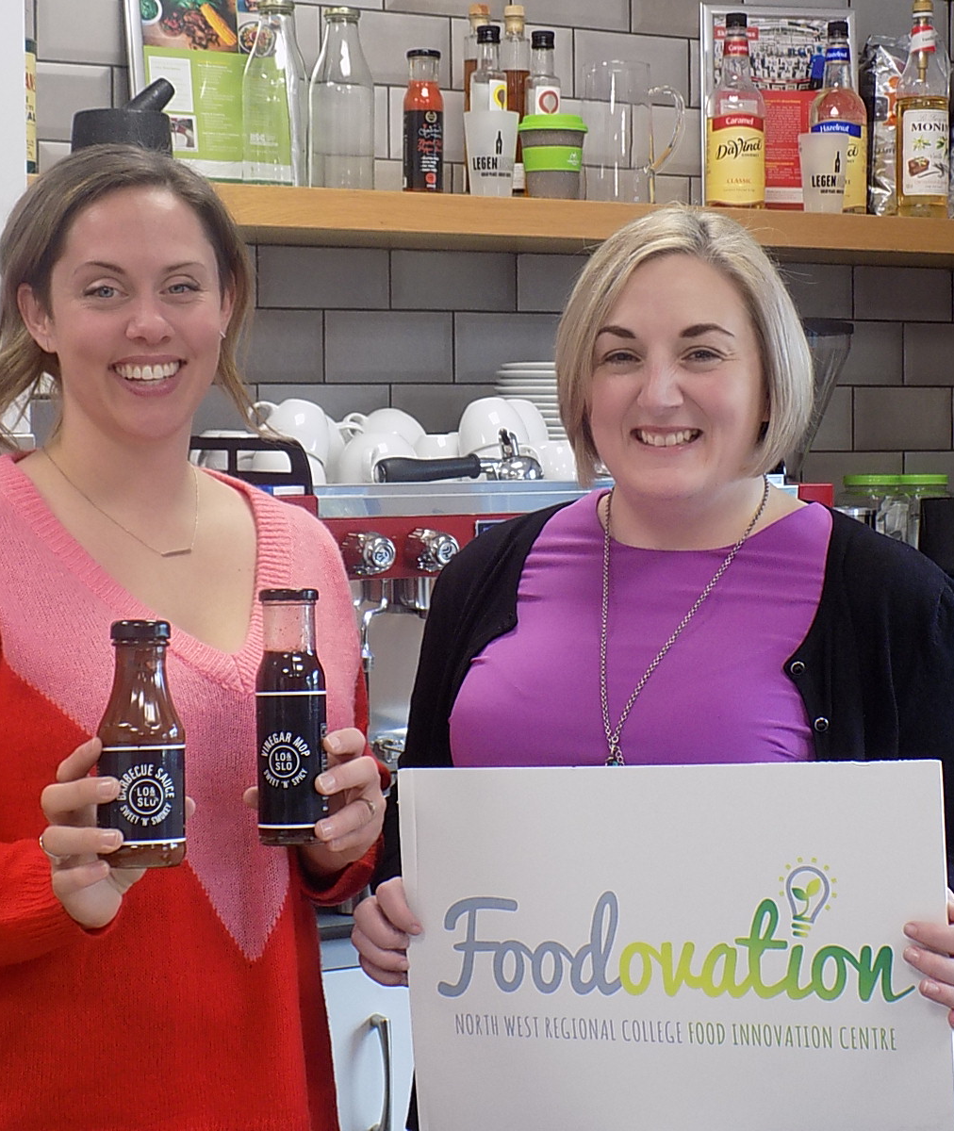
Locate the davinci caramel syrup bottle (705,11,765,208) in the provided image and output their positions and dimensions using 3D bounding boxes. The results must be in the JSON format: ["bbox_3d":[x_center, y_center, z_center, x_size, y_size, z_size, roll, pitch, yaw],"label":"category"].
[{"bbox_3d":[0.368,-0.639,3.213,0.084,0.284,0.084,0,3,7],"label":"davinci caramel syrup bottle"}]

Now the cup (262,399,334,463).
[{"bbox_3d":[-0.222,-0.161,2.720,0.103,0.063,0.081,16,-16,0],"label":"cup"}]

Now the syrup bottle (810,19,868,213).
[{"bbox_3d":[0.527,-0.648,3.306,0.086,0.290,0.086,0,3,9],"label":"syrup bottle"}]

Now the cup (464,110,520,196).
[{"bbox_3d":[0.021,-0.542,3.025,0.074,0.116,0.074,0,3,0],"label":"cup"}]

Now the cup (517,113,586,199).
[{"bbox_3d":[0.104,-0.546,3.071,0.094,0.118,0.094,0,3,0],"label":"cup"}]

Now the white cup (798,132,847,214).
[{"bbox_3d":[0.489,-0.554,3.204,0.069,0.114,0.069,0,3,9],"label":"white cup"}]

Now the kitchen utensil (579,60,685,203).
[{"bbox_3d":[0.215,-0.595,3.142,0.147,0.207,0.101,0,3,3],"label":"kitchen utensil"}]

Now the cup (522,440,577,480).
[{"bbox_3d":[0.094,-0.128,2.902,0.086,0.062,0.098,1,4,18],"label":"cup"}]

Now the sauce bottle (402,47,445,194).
[{"bbox_3d":[-0.070,-0.578,2.984,0.053,0.193,0.053,0,3,0],"label":"sauce bottle"}]

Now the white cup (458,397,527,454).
[{"bbox_3d":[0.019,-0.175,2.855,0.089,0.067,0.104,-9,-9,0],"label":"white cup"}]

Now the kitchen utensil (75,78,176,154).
[{"bbox_3d":[-0.436,-0.535,2.804,0.128,0.134,0.128,-1,3,-6],"label":"kitchen utensil"}]

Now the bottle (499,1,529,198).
[{"bbox_3d":[0.054,-0.633,3.143,0.041,0.284,0.041,0,3,1],"label":"bottle"}]

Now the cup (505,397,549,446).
[{"bbox_3d":[0.047,-0.180,2.945,0.089,0.067,0.104,-9,-9,0],"label":"cup"}]

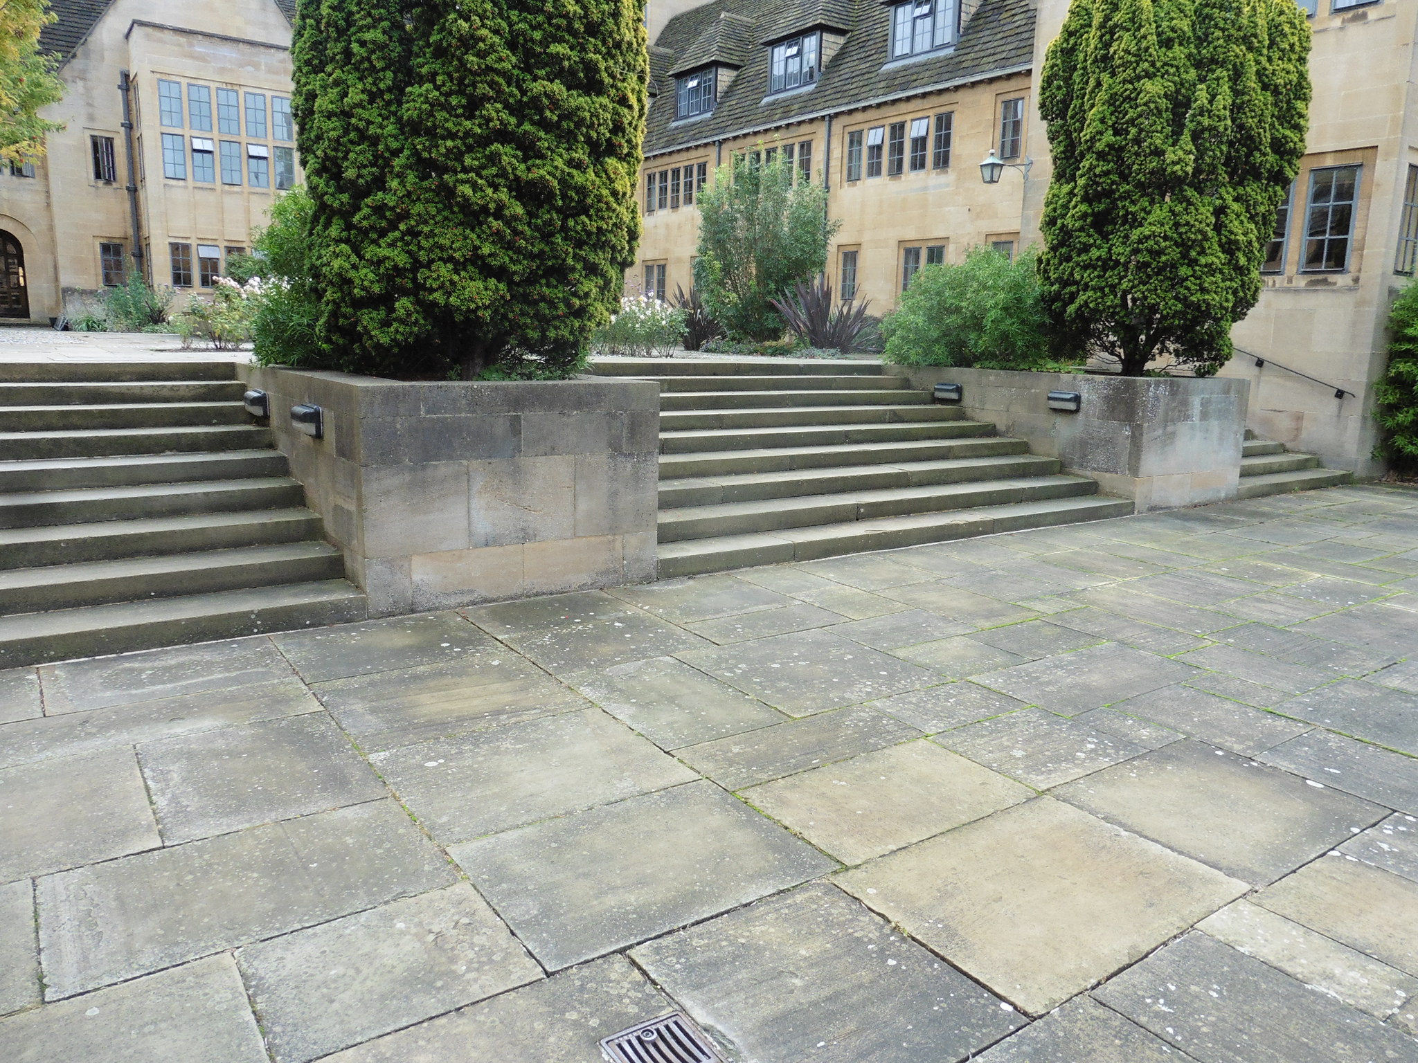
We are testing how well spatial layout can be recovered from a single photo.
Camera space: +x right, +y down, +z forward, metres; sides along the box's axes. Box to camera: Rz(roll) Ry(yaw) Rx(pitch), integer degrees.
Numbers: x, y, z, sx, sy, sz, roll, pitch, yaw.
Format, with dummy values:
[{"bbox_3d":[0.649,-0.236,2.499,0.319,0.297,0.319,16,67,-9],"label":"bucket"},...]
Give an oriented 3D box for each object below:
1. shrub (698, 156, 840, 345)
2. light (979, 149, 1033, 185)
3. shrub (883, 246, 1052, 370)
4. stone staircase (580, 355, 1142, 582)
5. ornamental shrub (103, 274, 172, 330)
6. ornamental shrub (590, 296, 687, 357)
[{"bbox_3d":[1.365,-6.628,23.068,3.150,4.200,2.800,2,11,3],"label":"shrub"},{"bbox_3d":[4.618,-5.678,15.294,0.830,0.550,0.380,4,12,10],"label":"light"},{"bbox_3d":[3.211,-2.704,11.850,2.200,1.500,2.000,5,12,14],"label":"shrub"},{"bbox_3d":[0.851,-0.863,9.190,5.342,1.248,3.604,-6,14,-34],"label":"stone staircase"},{"bbox_3d":[-15.249,-6.132,26.228,1.750,1.500,1.400,-5,13,-29],"label":"ornamental shrub"},{"bbox_3d":[-0.965,-2.691,12.877,1.350,0.820,1.150,1,11,-4],"label":"ornamental shrub"}]

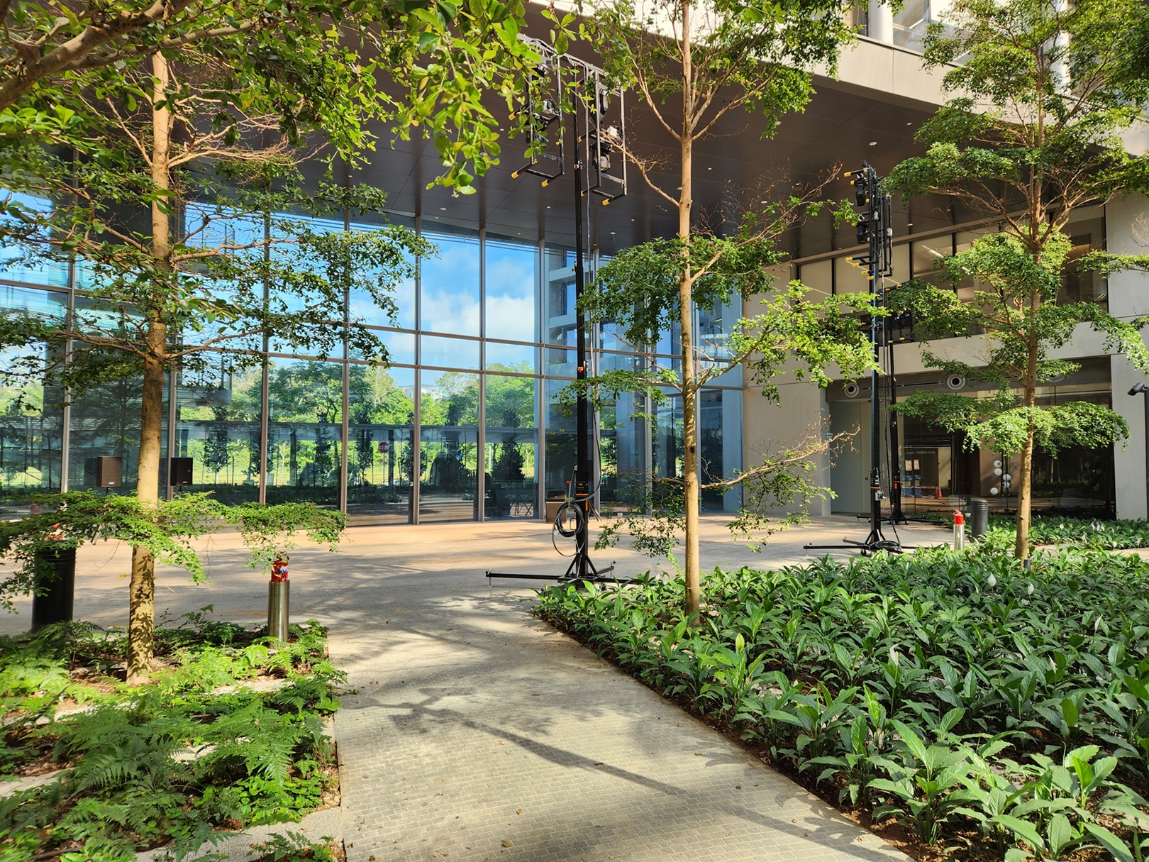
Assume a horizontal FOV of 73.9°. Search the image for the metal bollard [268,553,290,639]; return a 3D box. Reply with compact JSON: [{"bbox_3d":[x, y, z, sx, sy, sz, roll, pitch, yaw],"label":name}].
[{"bbox_3d":[-2.551,1.451,6.597,0.175,0.788,0.175,0,-3,0],"label":"metal bollard"}]

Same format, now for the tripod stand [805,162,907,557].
[{"bbox_3d":[5.283,-1.220,13.568,1.820,6.850,1.880,-2,-4,41],"label":"tripod stand"}]

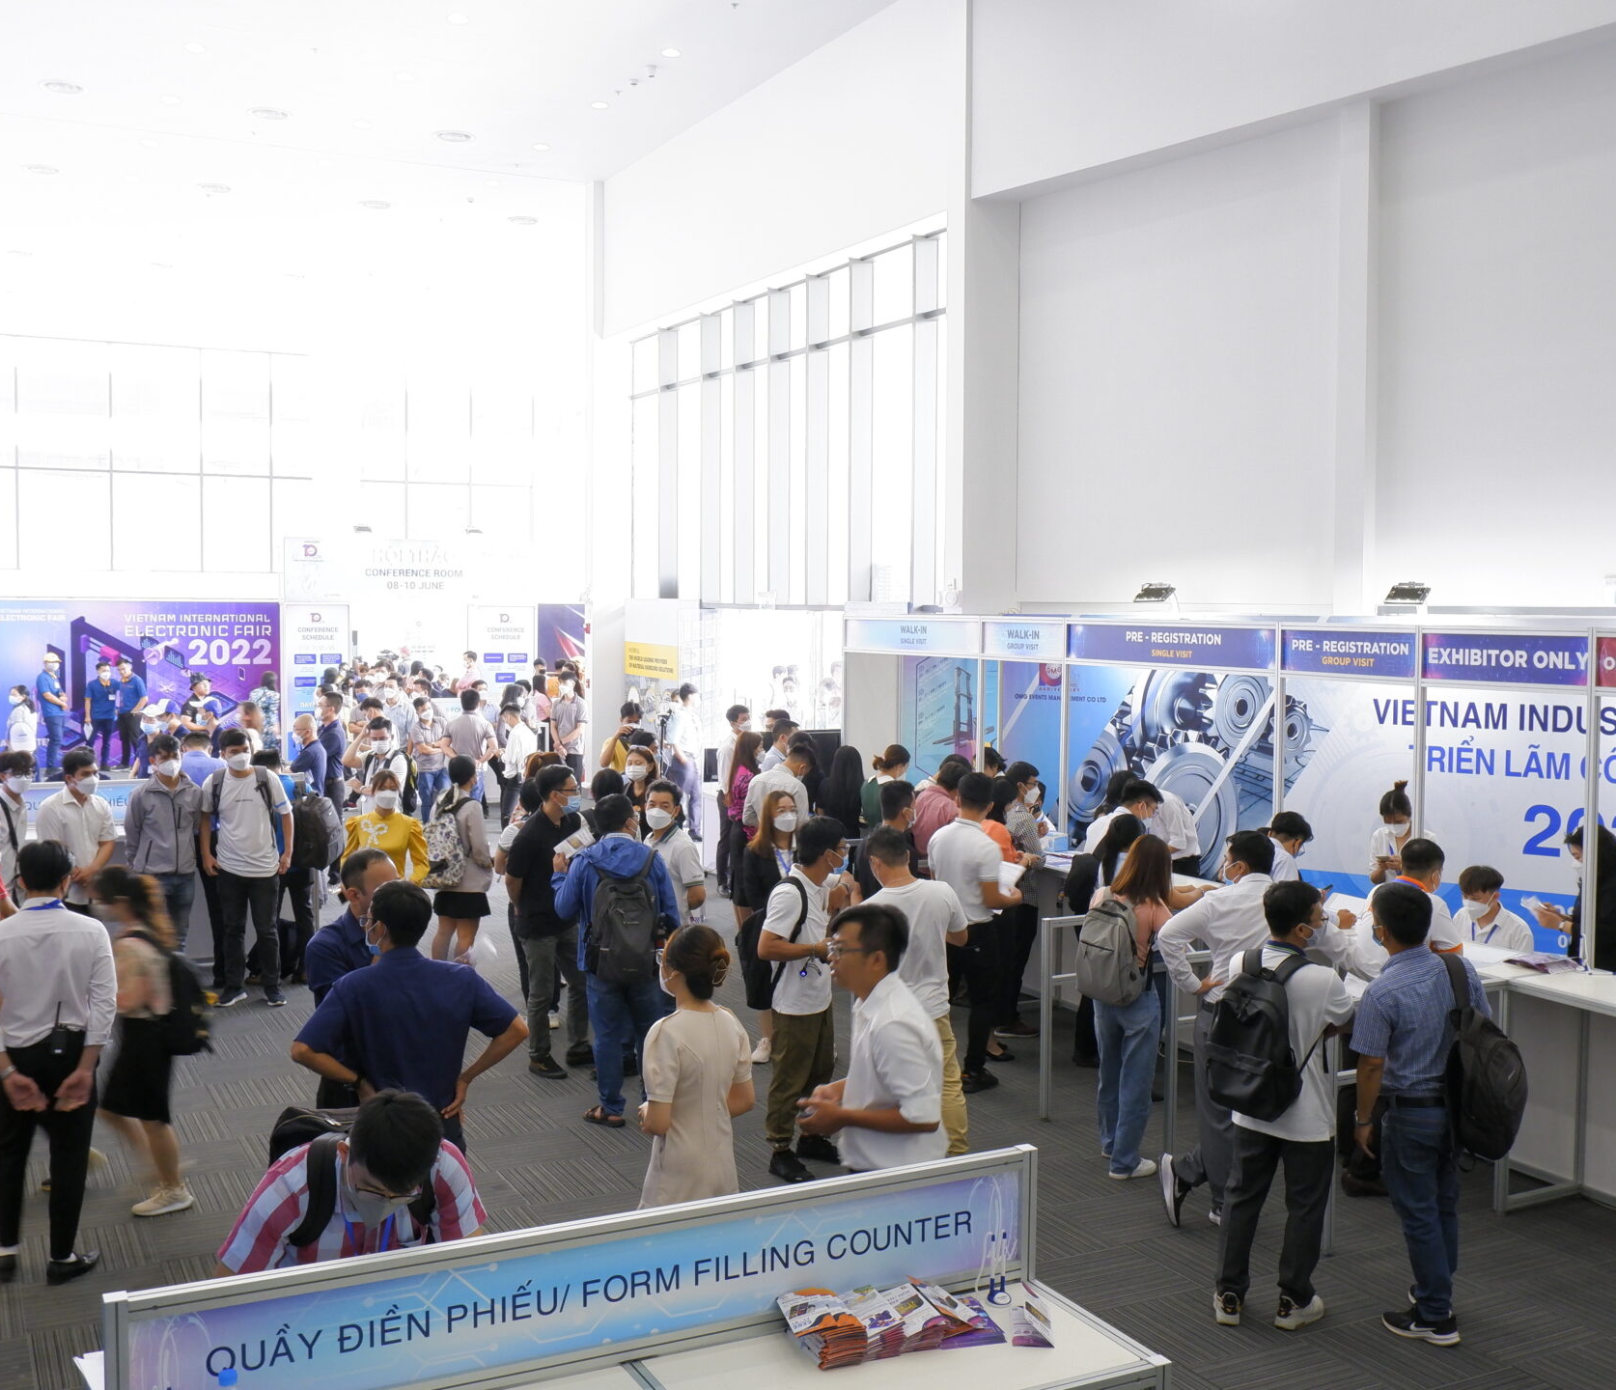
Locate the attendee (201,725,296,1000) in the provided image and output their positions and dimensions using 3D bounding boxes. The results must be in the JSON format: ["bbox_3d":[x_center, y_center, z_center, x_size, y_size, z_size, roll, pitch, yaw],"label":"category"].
[{"bbox_3d":[-3.624,1.091,10.121,0.550,1.730,0.330,-1,4,-24],"label":"attendee"}]

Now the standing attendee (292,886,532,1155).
[{"bbox_3d":[-1.339,1.469,5.231,0.760,1.700,0.400,-1,3,-20],"label":"standing attendee"}]

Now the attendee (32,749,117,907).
[{"bbox_3d":[-4.340,1.158,9.359,0.460,1.680,0.320,-3,5,-42],"label":"attendee"}]

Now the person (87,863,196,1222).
[{"bbox_3d":[-2.899,1.463,6.927,0.620,1.500,0.450,-1,4,-25],"label":"person"}]

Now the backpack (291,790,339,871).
[{"bbox_3d":[-3.295,0.910,10.588,0.240,0.510,0.320,1,3,9],"label":"backpack"}]

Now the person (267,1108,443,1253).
[{"bbox_3d":[-1.042,1.647,3.620,0.600,1.530,0.700,-1,3,-20],"label":"person"}]

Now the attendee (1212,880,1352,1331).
[{"bbox_3d":[1.770,1.536,5.919,0.500,1.670,0.470,2,4,34],"label":"attendee"}]

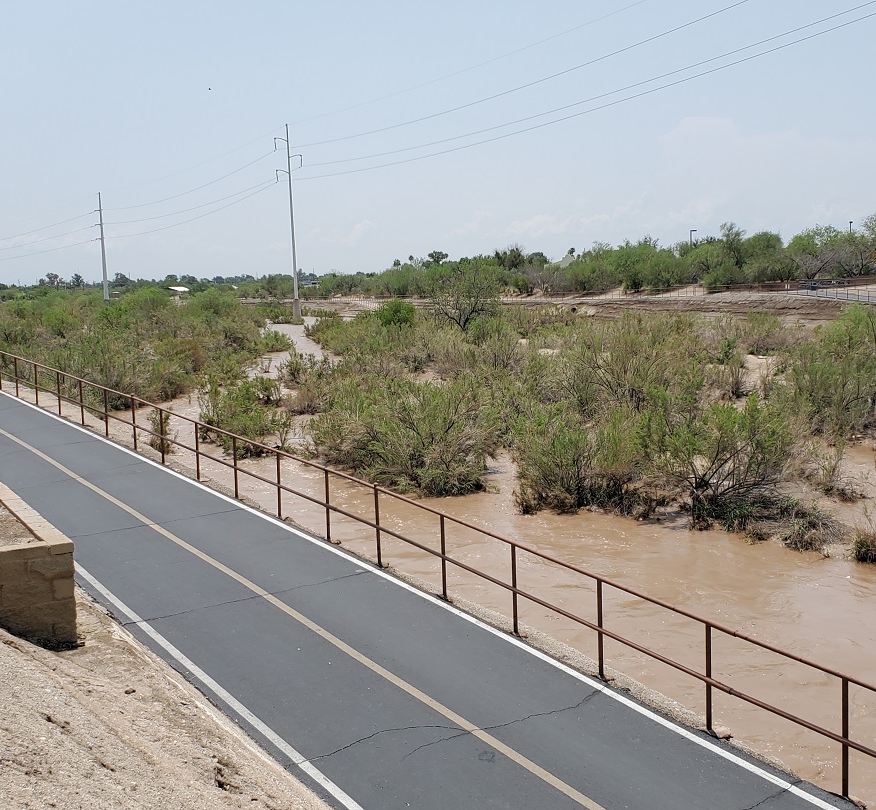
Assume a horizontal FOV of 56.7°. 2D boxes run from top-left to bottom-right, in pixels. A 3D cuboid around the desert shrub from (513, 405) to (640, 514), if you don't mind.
[{"bbox_3d":[3.447,1.184,20.267,3.001,2.423,2.551,0,9,10],"label":"desert shrub"}]

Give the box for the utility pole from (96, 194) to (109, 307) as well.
[{"bbox_3d":[-85.928,-39.411,207.765,2.000,29.220,1.300,-9,11,-37],"label":"utility pole"}]

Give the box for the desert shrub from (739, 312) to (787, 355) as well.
[{"bbox_3d":[20.942,-4.705,52.092,2.998,2.711,2.698,2,9,22],"label":"desert shrub"}]

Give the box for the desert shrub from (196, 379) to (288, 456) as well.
[{"bbox_3d":[-6.754,0.326,27.876,2.960,2.492,2.664,-4,9,-14],"label":"desert shrub"}]

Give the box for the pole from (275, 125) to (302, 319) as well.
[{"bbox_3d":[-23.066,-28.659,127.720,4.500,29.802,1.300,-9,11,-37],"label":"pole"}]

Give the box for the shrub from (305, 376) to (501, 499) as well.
[{"bbox_3d":[-1.056,0.564,23.636,5.252,2.926,4.464,-2,9,-3],"label":"shrub"}]

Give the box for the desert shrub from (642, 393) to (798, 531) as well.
[{"bbox_3d":[6.553,1.099,18.857,3.323,2.807,2.991,1,9,19],"label":"desert shrub"}]

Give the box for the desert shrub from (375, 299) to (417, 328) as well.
[{"bbox_3d":[-4.860,-10.251,91.307,4.409,3.446,3.968,-2,9,-3],"label":"desert shrub"}]

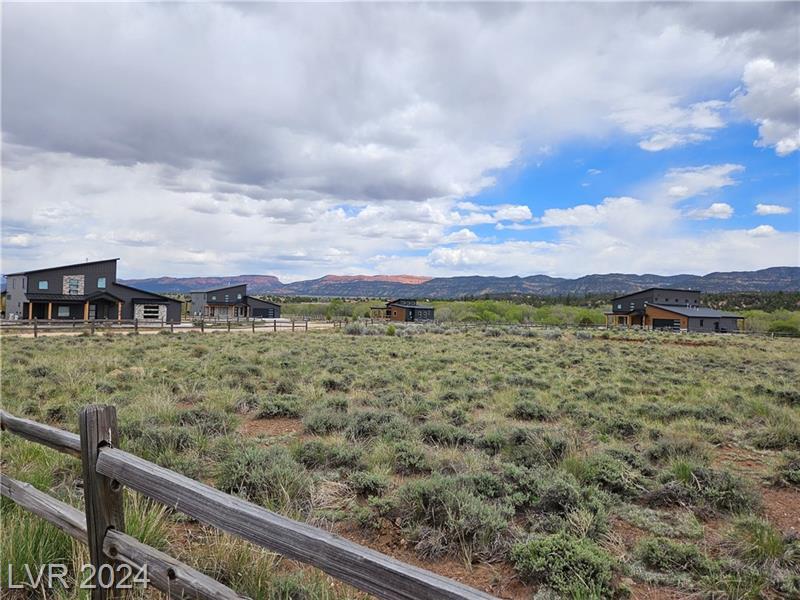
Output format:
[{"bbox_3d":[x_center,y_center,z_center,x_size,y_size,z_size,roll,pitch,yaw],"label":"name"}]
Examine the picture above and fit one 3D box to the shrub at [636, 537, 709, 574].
[{"bbox_3d":[1.807,1.659,3.521,0.477,0.181,0.405,1,-2,27],"label":"shrub"}]

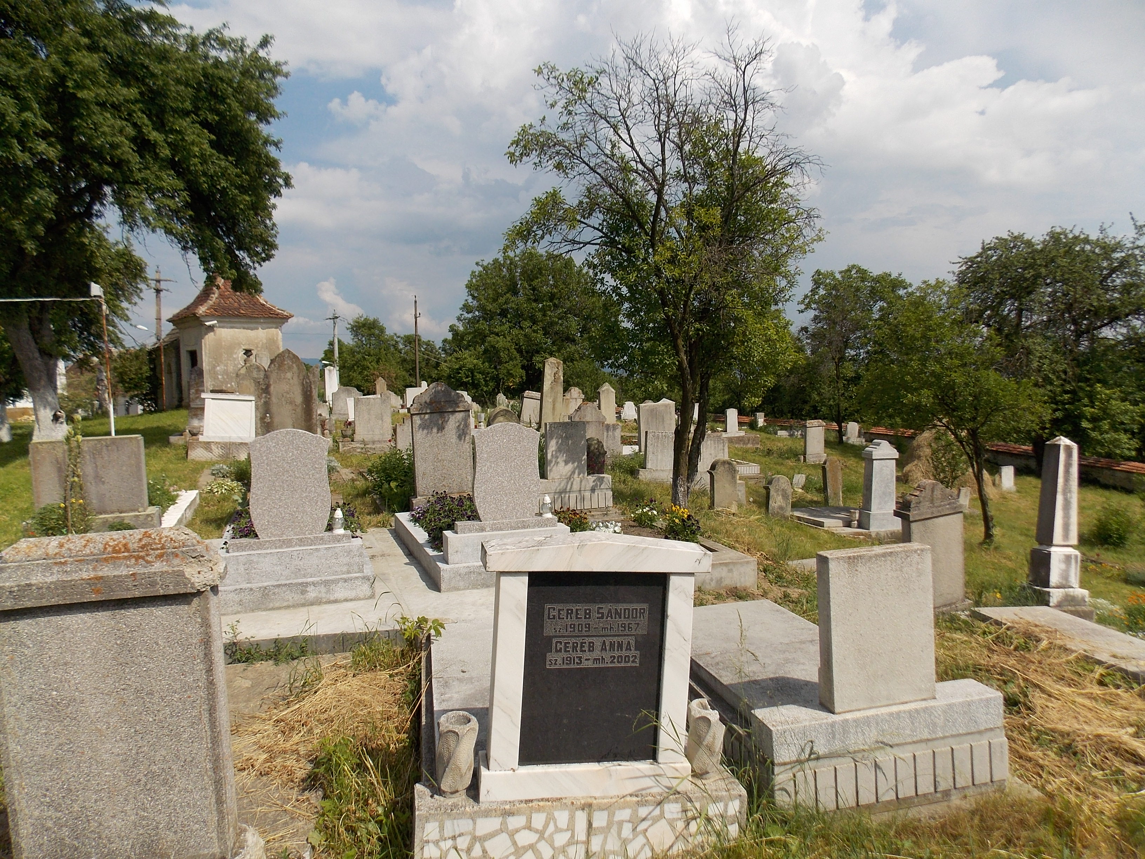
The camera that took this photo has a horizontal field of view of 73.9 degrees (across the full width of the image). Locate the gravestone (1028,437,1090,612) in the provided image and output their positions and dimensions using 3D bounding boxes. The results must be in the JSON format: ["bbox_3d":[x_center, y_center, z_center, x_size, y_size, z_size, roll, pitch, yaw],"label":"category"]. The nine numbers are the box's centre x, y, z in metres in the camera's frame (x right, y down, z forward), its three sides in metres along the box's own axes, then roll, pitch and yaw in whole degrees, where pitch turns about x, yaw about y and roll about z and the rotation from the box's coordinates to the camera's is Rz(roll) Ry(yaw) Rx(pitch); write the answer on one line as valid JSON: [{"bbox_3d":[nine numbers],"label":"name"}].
[{"bbox_3d":[4.674,0.914,7.300,0.380,1.660,0.380,0,5,-2],"label":"gravestone"}]

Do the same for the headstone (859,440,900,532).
[{"bbox_3d":[4.213,0.764,10.400,0.480,1.270,0.290,-1,5,-9],"label":"headstone"}]

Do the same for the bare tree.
[{"bbox_3d":[1.145,-2.039,9.500,3.850,5.950,3.700,-2,3,0],"label":"bare tree"}]

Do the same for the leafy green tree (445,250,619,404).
[{"bbox_3d":[-2.402,-5.738,43.000,9.900,8.800,9.200,0,5,0],"label":"leafy green tree"}]

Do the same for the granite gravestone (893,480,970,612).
[{"bbox_3d":[2.880,0.929,6.100,0.640,1.010,0.160,-3,3,-25],"label":"granite gravestone"}]

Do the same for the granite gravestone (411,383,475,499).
[{"bbox_3d":[-1.342,0.116,7.900,0.640,1.190,0.170,-3,3,-15],"label":"granite gravestone"}]

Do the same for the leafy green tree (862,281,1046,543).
[{"bbox_3d":[5.416,-0.248,10.800,2.550,3.700,2.500,0,5,0],"label":"leafy green tree"}]

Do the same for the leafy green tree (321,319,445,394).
[{"bbox_3d":[-14.175,-5.328,57.000,9.200,6.100,7.500,0,5,0],"label":"leafy green tree"}]

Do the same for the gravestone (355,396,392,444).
[{"bbox_3d":[-3.356,-0.173,12.800,0.600,0.760,0.150,-3,3,-14],"label":"gravestone"}]

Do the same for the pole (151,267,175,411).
[{"bbox_3d":[-21.587,-4.750,40.000,1.250,7.500,0.350,-2,3,-5],"label":"pole"}]

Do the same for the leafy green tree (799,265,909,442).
[{"bbox_3d":[11.390,-3.080,31.000,4.300,7.200,4.200,-2,3,0],"label":"leafy green tree"}]

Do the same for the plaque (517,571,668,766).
[{"bbox_3d":[0.064,0.739,2.350,0.440,0.590,0.030,2,2,-12],"label":"plaque"}]

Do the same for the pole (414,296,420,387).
[{"bbox_3d":[-10.843,-5.702,53.000,0.420,7.300,0.350,0,5,0],"label":"pole"}]

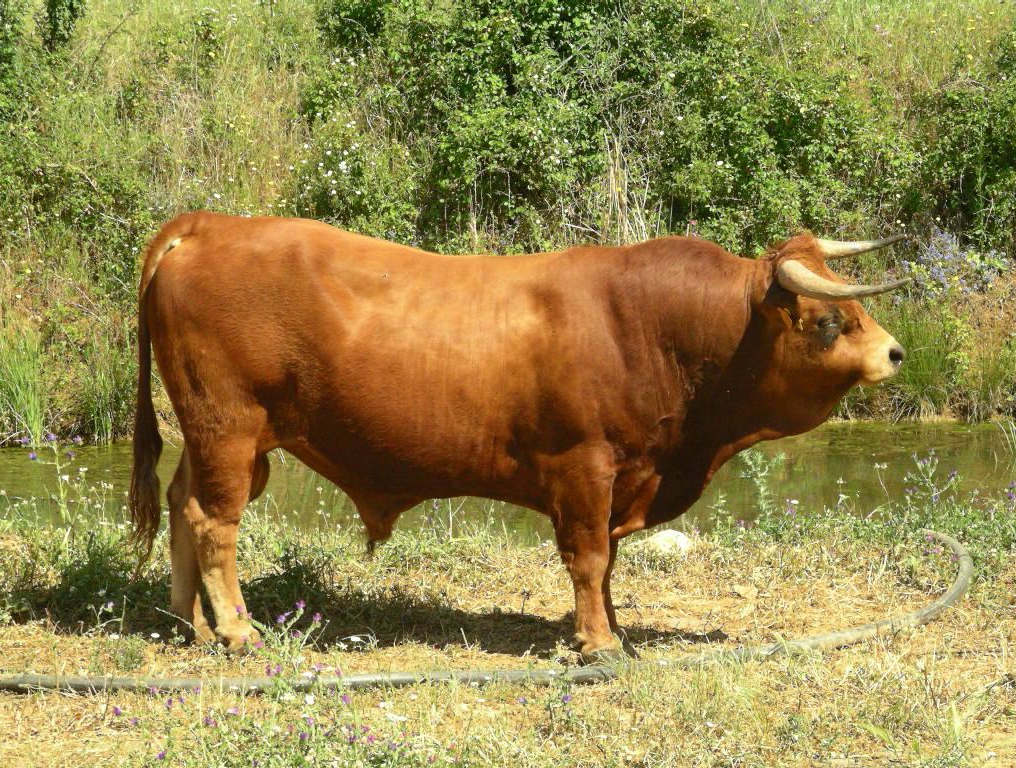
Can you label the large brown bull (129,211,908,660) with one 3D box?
[{"bbox_3d":[0.036,0.173,13.600,2.660,1.520,0.740,0,5,2],"label":"large brown bull"}]

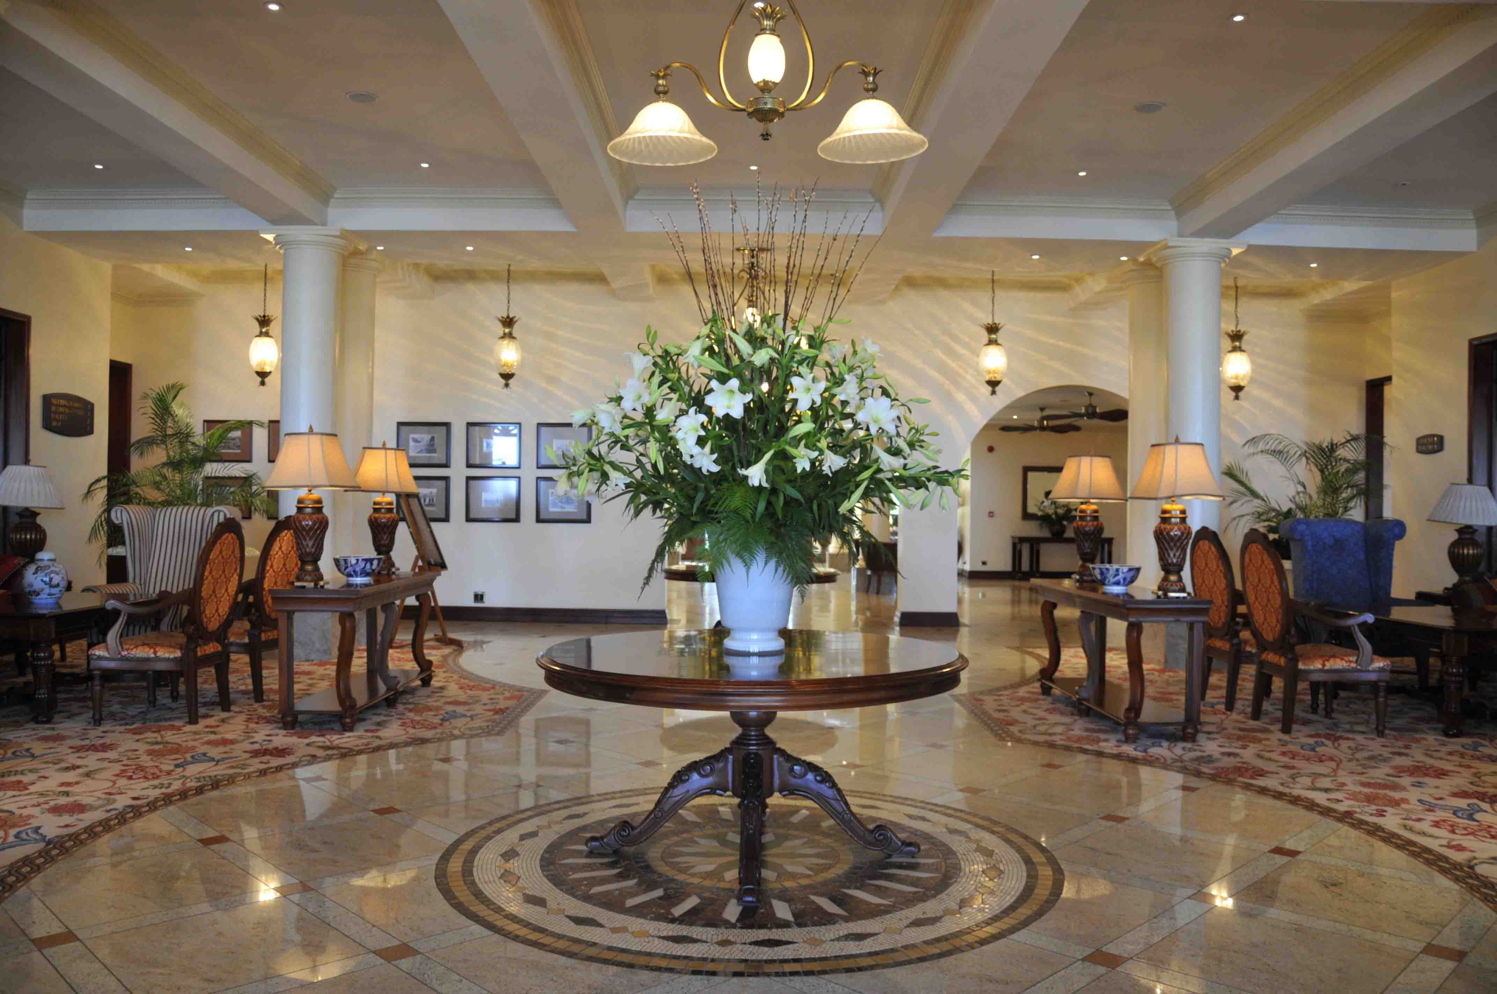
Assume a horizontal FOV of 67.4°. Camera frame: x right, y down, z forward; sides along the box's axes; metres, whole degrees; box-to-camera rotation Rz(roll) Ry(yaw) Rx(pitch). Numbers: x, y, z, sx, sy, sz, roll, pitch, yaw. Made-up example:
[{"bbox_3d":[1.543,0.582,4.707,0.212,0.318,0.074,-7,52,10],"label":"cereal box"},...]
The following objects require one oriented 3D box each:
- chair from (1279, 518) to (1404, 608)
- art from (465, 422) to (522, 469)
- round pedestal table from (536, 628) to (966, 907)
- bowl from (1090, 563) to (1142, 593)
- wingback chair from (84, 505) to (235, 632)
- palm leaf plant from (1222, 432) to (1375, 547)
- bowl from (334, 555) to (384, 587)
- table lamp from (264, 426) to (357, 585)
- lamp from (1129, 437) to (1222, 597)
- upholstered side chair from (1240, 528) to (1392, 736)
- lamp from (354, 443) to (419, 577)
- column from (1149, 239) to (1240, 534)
[{"bbox_3d":[4.281,0.787,8.036,0.880,1.230,0.840,1,0,0],"label":"chair"},{"bbox_3d":[-2.761,-0.556,12.174,0.590,0.495,0.035,1,0,0],"label":"art"},{"bbox_3d":[0.014,0.900,3.986,1.500,0.730,1.500,1,-1,0],"label":"round pedestal table"},{"bbox_3d":[2.204,0.492,6.713,0.315,0.160,0.315,1,-1,0],"label":"bowl"},{"bbox_3d":[-4.139,0.669,8.119,0.920,1.220,0.840,1,-1,0],"label":"wingback chair"},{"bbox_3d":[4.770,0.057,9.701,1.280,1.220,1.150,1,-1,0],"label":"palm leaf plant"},{"bbox_3d":[-2.354,0.441,6.767,0.305,0.160,0.305,1,0,0],"label":"bowl"},{"bbox_3d":[-2.571,0.055,6.579,0.510,0.910,0.510,1,-1,0],"label":"table lamp"},{"bbox_3d":[2.455,0.114,6.450,0.510,0.915,0.510,1,0,0],"label":"lamp"},{"bbox_3d":[3.291,0.773,6.589,0.620,1.150,0.650,1,-1,0],"label":"upholstered side chair"},{"bbox_3d":[-2.501,0.074,7.699,0.500,0.910,0.500,1,-1,0],"label":"lamp"},{"bbox_3d":[3.664,-0.320,9.227,0.620,3.430,0.620,1,-1,0],"label":"column"}]

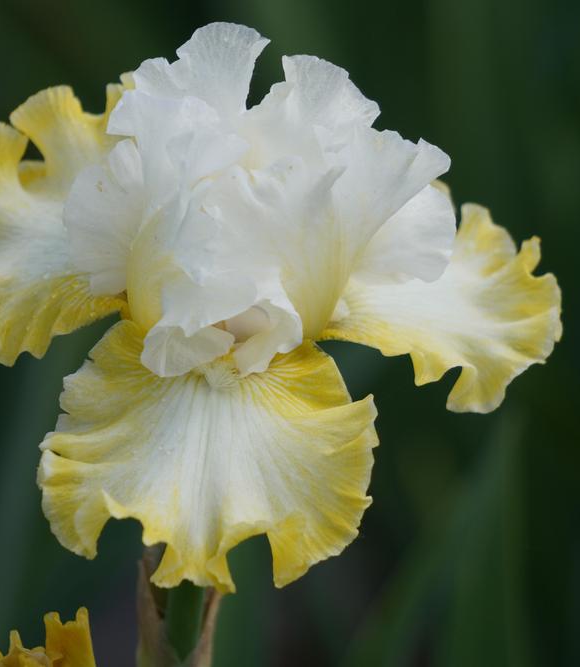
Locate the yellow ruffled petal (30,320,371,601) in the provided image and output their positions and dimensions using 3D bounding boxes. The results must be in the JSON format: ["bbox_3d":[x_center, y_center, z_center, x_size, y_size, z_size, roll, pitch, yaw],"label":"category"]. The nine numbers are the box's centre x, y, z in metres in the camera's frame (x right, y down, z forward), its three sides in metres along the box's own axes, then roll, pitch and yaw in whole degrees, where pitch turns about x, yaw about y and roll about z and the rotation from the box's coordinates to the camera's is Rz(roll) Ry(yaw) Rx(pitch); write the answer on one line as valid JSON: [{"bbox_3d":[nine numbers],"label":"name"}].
[{"bbox_3d":[-0.018,0.027,1.690,0.073,0.047,0.053,1,18,3],"label":"yellow ruffled petal"}]

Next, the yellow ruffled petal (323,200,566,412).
[{"bbox_3d":[0.031,-0.007,1.740,0.062,0.041,0.067,-8,20,-24],"label":"yellow ruffled petal"}]

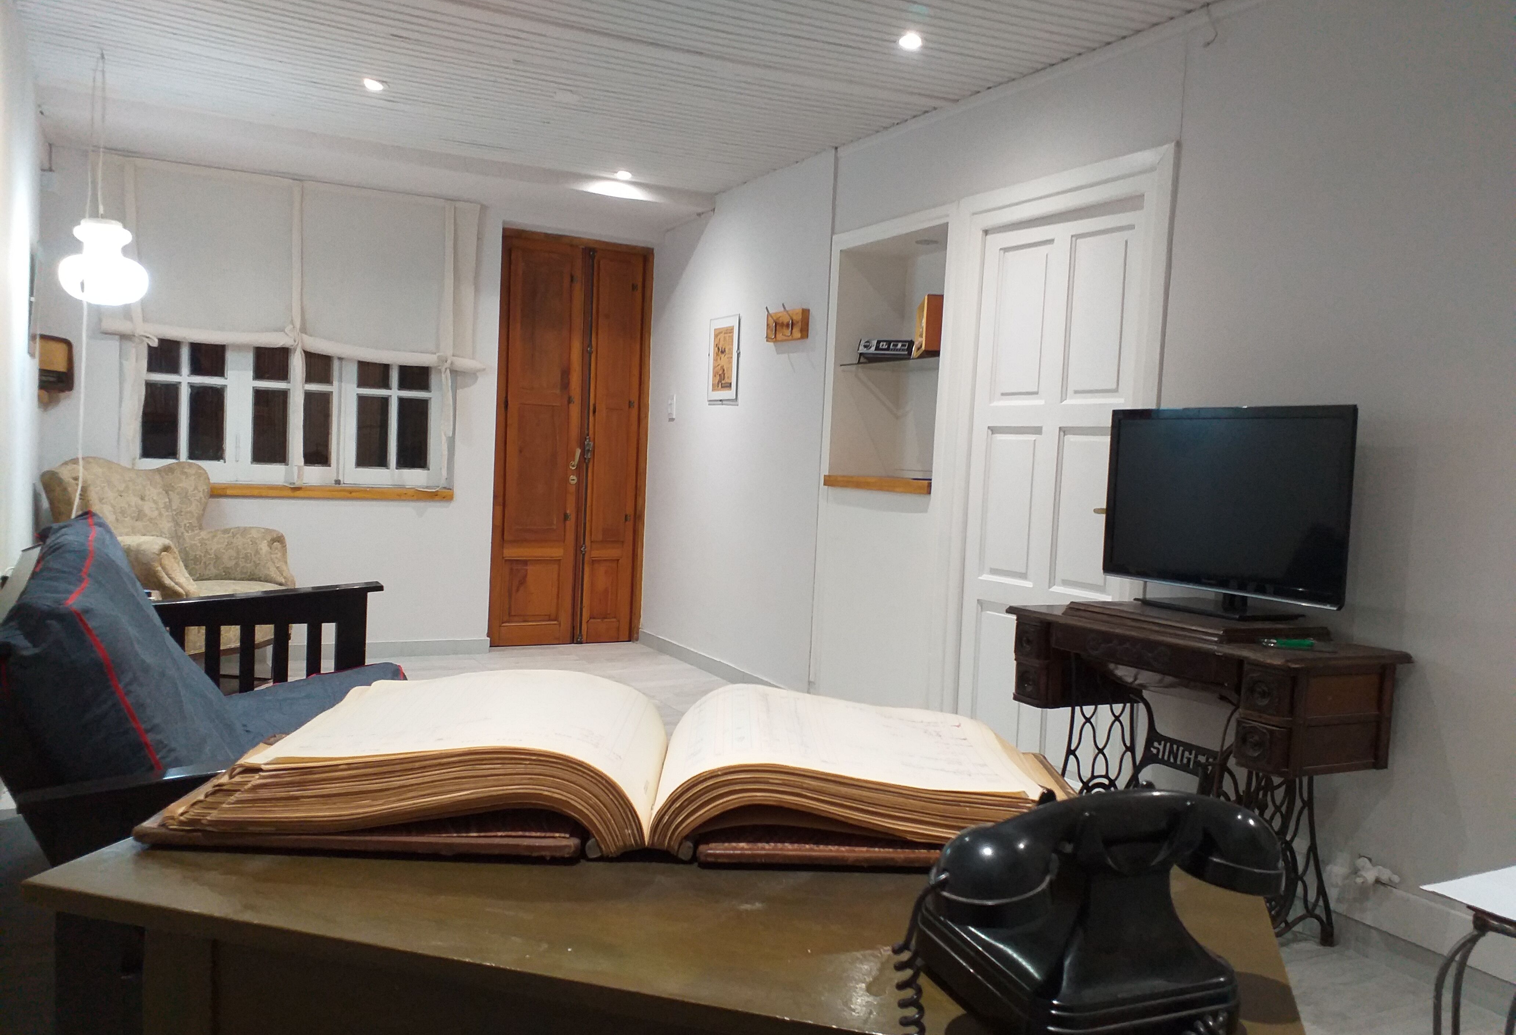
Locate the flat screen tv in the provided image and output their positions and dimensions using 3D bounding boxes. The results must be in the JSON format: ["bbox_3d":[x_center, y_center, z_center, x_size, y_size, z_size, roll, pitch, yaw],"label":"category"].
[{"bbox_3d":[1.183,-0.020,2.956,0.210,0.528,0.753,1,4,-29],"label":"flat screen tv"}]

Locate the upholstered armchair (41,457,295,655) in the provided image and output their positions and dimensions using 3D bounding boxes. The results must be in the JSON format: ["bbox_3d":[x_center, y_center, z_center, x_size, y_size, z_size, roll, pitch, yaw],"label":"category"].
[{"bbox_3d":[-2.490,0.249,4.810,0.760,1.000,0.720,4,4,25],"label":"upholstered armchair"}]

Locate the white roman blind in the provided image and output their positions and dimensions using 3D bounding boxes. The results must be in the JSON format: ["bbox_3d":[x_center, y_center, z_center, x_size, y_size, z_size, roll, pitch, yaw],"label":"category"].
[{"bbox_3d":[-2.206,-0.956,5.562,1.736,1.386,0.090,1,4,-26],"label":"white roman blind"}]

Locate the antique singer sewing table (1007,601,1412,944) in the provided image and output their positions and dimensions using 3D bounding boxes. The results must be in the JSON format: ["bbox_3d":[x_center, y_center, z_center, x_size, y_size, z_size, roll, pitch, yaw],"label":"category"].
[{"bbox_3d":[1.089,0.644,2.884,0.460,0.778,0.891,1,4,-29],"label":"antique singer sewing table"}]

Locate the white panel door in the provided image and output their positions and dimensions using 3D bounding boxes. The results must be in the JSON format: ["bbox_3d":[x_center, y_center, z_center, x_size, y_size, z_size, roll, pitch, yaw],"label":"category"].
[{"bbox_3d":[0.975,-0.007,3.822,0.045,1.944,0.681,0,4,-35],"label":"white panel door"}]

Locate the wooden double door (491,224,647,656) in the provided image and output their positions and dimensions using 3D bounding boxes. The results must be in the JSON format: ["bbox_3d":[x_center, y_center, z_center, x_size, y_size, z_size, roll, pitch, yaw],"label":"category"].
[{"bbox_3d":[-1.045,-0.420,6.410,0.866,2.277,0.070,1,4,-26],"label":"wooden double door"}]

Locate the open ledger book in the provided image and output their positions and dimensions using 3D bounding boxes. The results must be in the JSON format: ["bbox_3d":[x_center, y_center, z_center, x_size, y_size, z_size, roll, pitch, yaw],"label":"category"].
[{"bbox_3d":[-0.100,0.250,1.173,0.900,0.097,0.315,3,3,-4],"label":"open ledger book"}]

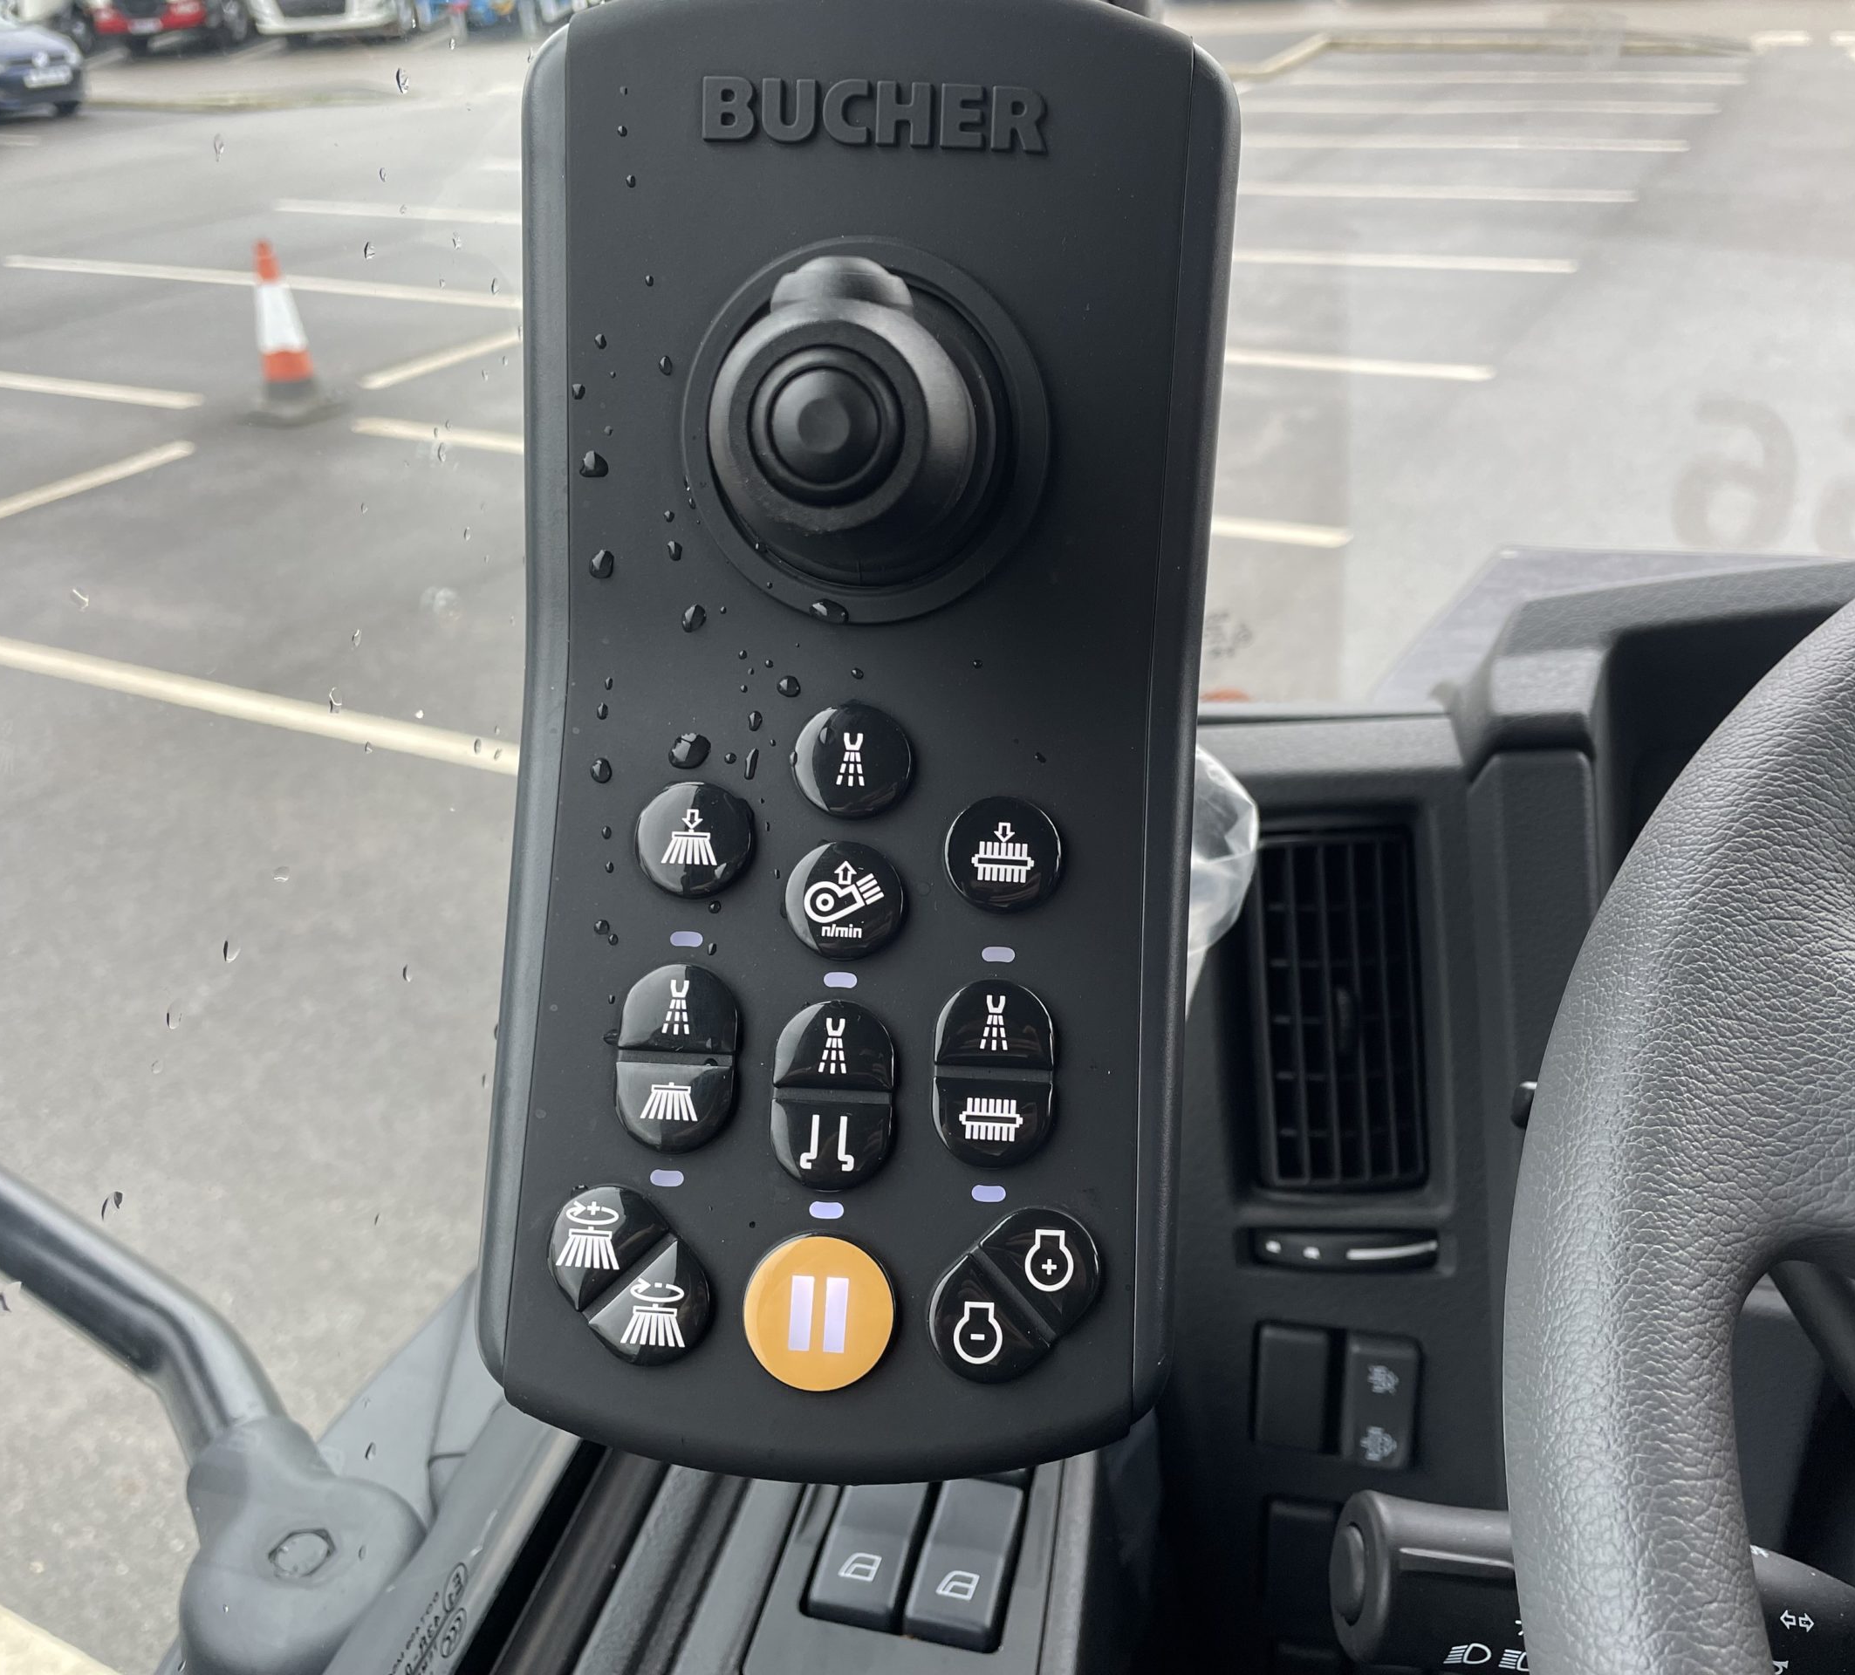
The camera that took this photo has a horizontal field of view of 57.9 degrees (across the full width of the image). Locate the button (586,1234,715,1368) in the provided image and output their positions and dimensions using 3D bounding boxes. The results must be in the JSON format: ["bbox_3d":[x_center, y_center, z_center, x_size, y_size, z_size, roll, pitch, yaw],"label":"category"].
[{"bbox_3d":[-0.041,0.069,0.249,0.018,0.018,0.004,3,-11,1],"label":"button"}]

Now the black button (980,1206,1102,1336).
[{"bbox_3d":[0.017,0.065,0.249,0.018,0.018,0.004,3,-11,1],"label":"black button"}]

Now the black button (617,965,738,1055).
[{"bbox_3d":[-0.038,0.026,0.257,0.018,0.013,0.004,3,-11,1],"label":"black button"}]

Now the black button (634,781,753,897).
[{"bbox_3d":[-0.036,0.000,0.262,0.018,0.019,0.004,3,-11,1],"label":"black button"}]

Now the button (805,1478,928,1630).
[{"bbox_3d":[-0.013,0.172,0.407,0.019,0.011,0.047,8,16,9],"label":"button"}]

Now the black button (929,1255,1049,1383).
[{"bbox_3d":[0.009,0.071,0.248,0.018,0.018,0.004,3,-11,1],"label":"black button"}]

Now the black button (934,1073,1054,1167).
[{"bbox_3d":[0.010,0.043,0.254,0.018,0.013,0.004,3,-11,1],"label":"black button"}]

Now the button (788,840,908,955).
[{"bbox_3d":[-0.012,0.009,0.248,0.017,0.017,0.004,3,-14,1],"label":"button"}]

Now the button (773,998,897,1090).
[{"bbox_3d":[-0.013,0.030,0.243,0.017,0.013,0.004,3,-14,1],"label":"button"}]

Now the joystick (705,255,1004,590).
[{"bbox_3d":[-0.011,-0.057,0.231,0.043,0.046,0.042,2,12,4],"label":"joystick"}]

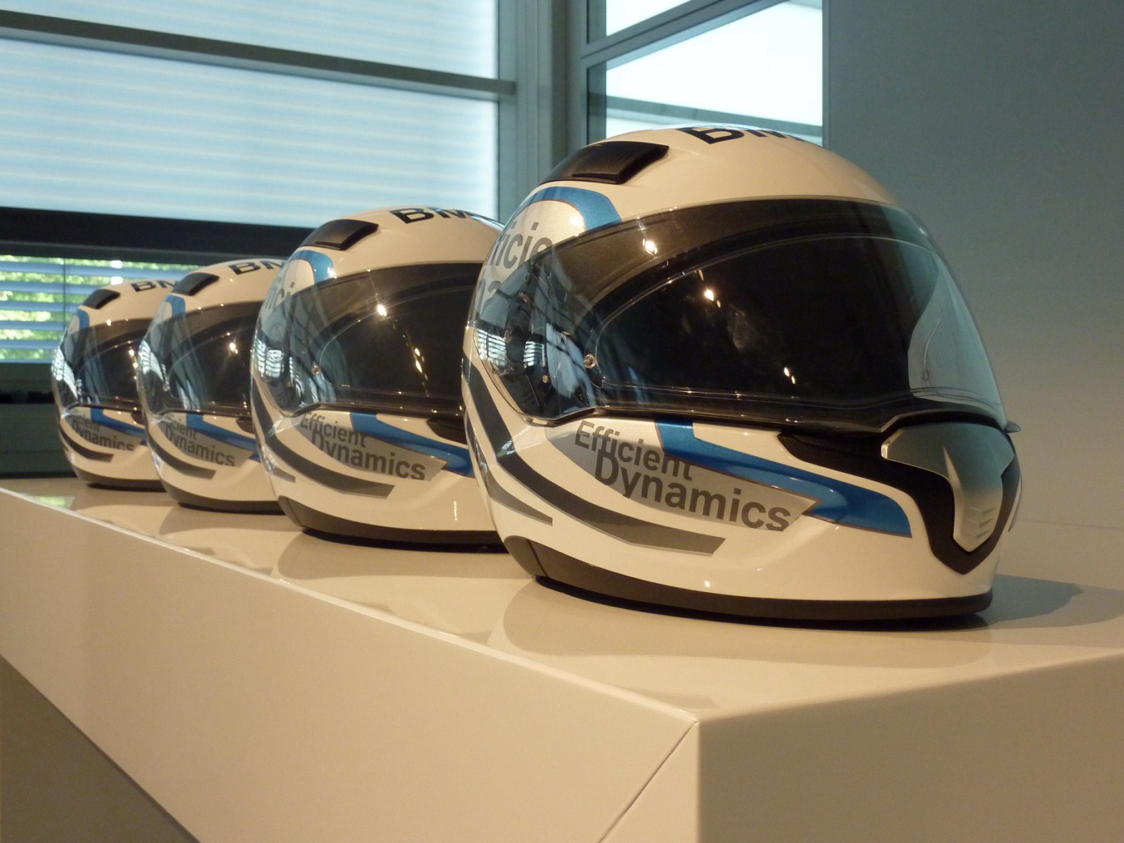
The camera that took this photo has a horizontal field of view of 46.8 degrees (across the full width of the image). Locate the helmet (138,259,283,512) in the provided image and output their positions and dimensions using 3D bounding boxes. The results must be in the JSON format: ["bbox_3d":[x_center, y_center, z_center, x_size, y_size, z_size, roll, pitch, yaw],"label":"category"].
[{"bbox_3d":[-0.337,-0.048,1.451,0.250,0.270,0.345,0,1,-41],"label":"helmet"}]

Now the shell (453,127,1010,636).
[{"bbox_3d":[0.091,-0.038,0.759,0.250,0.270,0.345,0,1,-41],"label":"shell"}]

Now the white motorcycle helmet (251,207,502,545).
[{"bbox_3d":[-0.112,-0.043,1.090,0.250,0.270,0.345,0,1,-41],"label":"white motorcycle helmet"}]

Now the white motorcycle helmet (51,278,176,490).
[{"bbox_3d":[-0.531,-0.053,1.716,0.250,0.270,0.345,0,1,-41],"label":"white motorcycle helmet"}]

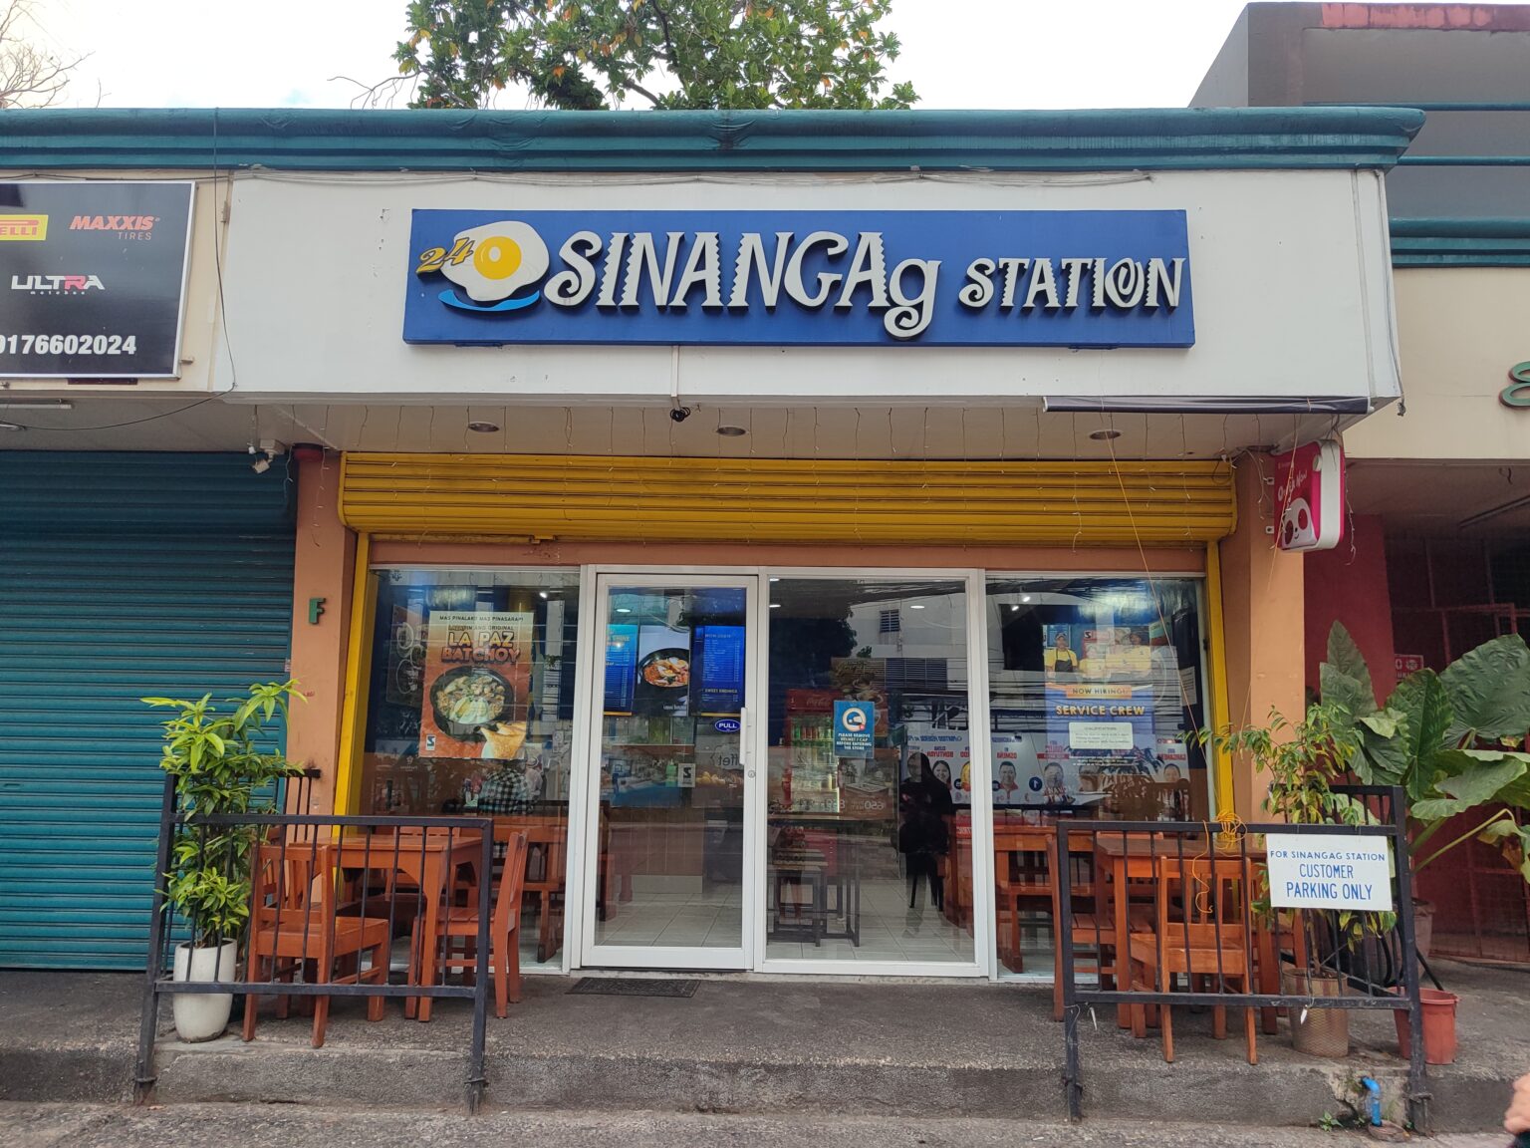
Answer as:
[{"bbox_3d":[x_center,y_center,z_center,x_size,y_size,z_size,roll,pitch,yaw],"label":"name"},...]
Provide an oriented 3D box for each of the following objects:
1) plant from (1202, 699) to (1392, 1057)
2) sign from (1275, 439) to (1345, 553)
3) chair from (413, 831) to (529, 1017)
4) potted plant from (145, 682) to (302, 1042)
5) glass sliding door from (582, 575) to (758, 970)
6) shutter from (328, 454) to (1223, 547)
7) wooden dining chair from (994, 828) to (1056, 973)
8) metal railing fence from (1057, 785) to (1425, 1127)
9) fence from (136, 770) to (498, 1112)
[{"bbox_3d":[2.262,1.254,4.687,0.755,1.445,0.647,1,-10,1],"label":"plant"},{"bbox_3d":[2.708,-0.374,5.509,0.120,0.530,0.500,1,-2,1],"label":"sign"},{"bbox_3d":[-1.349,1.602,5.148,0.492,0.811,0.381,1,-10,1],"label":"chair"},{"bbox_3d":[-2.353,1.183,4.677,0.656,1.447,0.561,1,-10,1],"label":"potted plant"},{"bbox_3d":[-0.504,1.053,6.018,0.918,2.104,0.067,1,-10,1],"label":"glass sliding door"},{"bbox_3d":[0.113,-0.406,6.064,4.807,0.409,0.323,1,-10,1],"label":"shutter"},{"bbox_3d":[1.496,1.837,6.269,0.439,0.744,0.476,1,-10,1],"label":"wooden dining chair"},{"bbox_3d":[1.797,1.522,4.756,1.348,1.229,1.318,1,-10,1],"label":"metal railing fence"},{"bbox_3d":[-1.691,1.500,4.868,1.324,1.209,1.379,1,-10,1],"label":"fence"}]

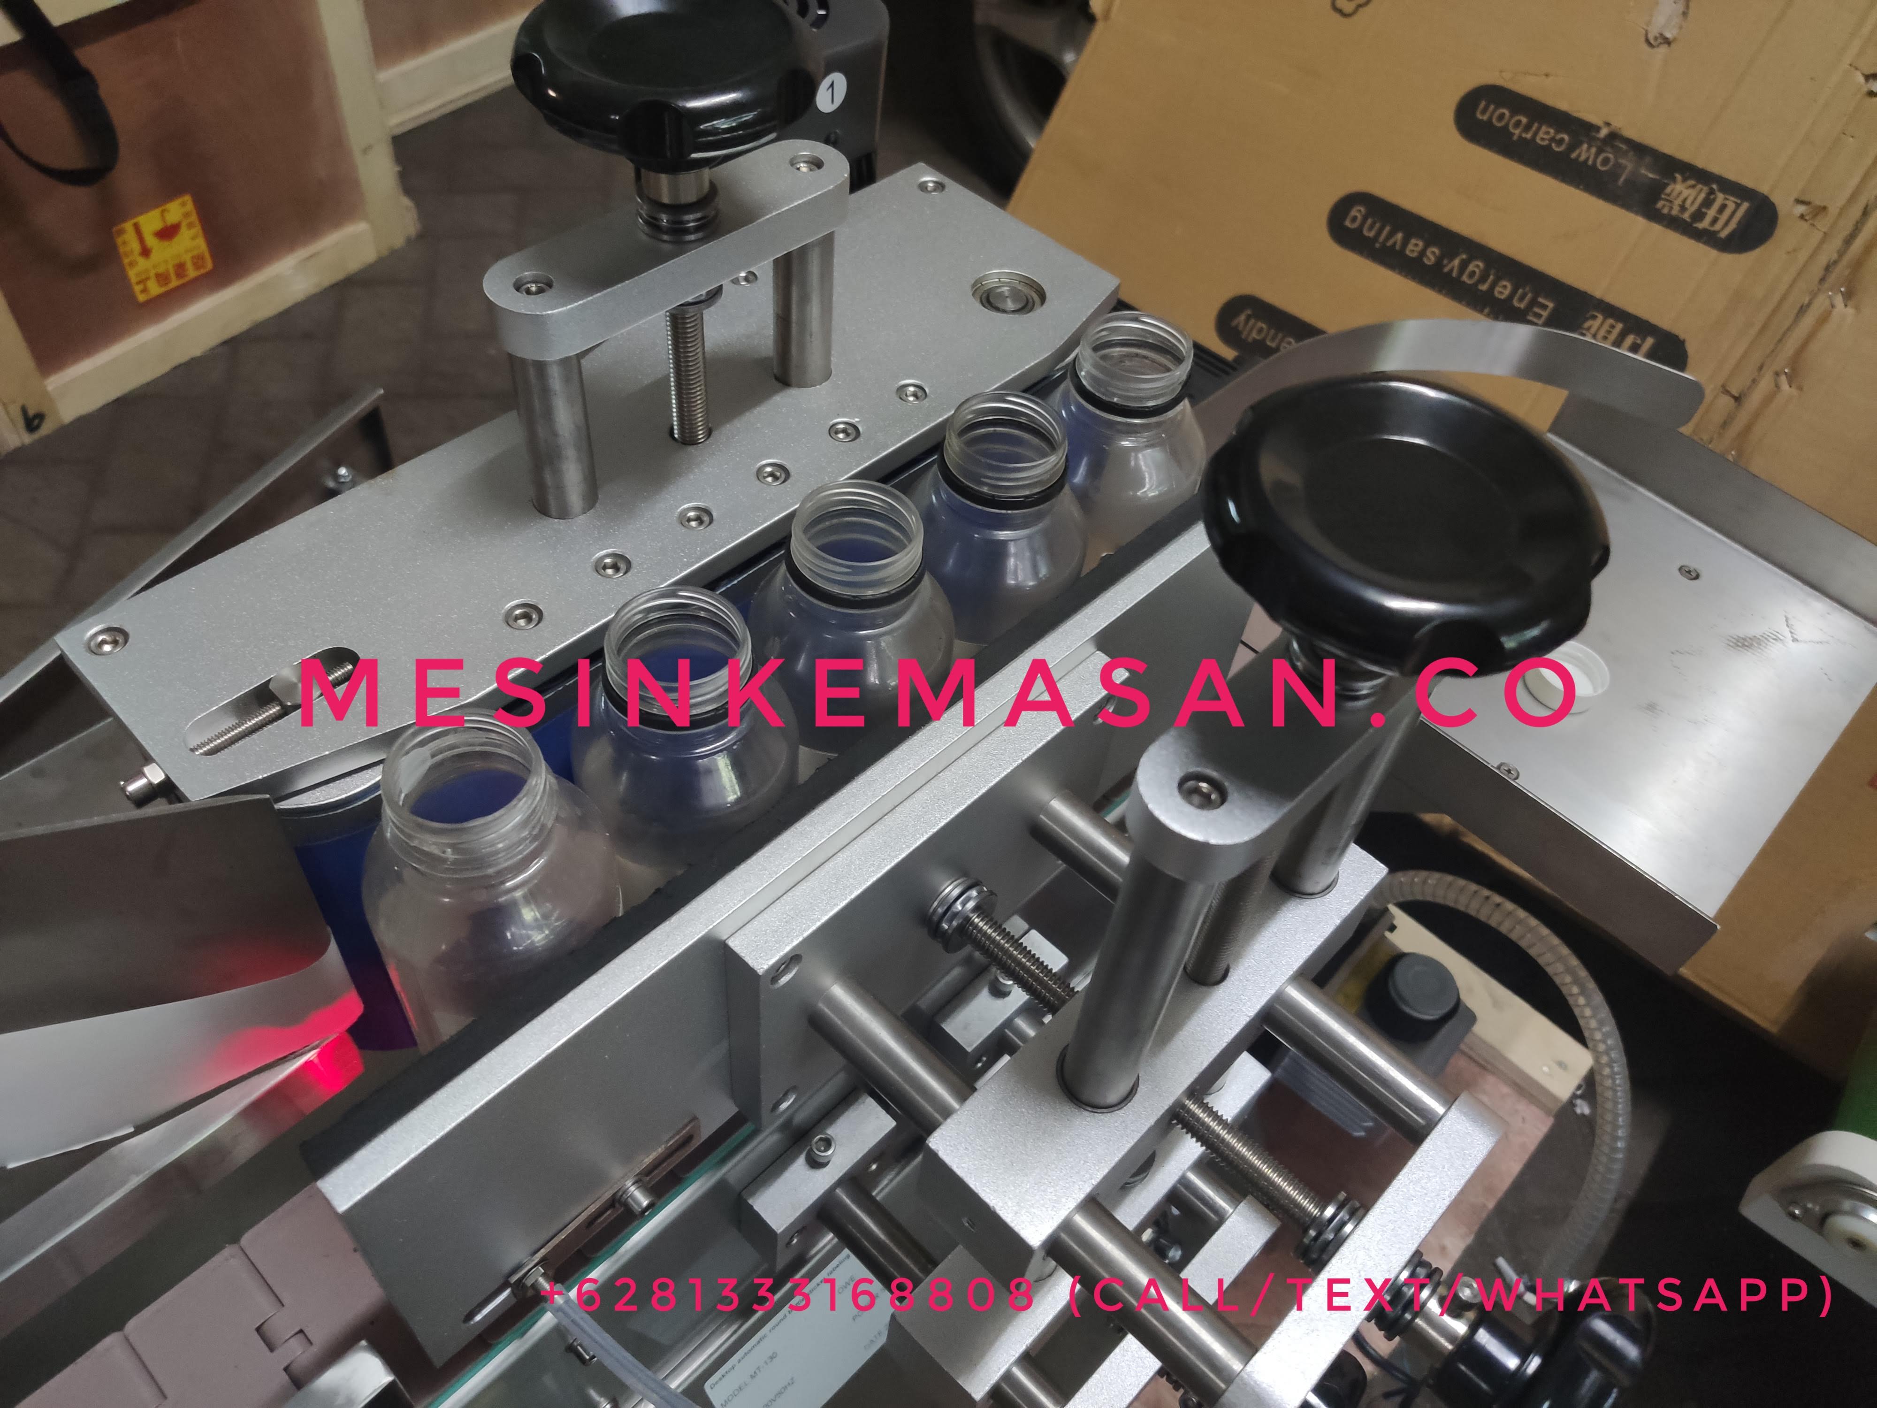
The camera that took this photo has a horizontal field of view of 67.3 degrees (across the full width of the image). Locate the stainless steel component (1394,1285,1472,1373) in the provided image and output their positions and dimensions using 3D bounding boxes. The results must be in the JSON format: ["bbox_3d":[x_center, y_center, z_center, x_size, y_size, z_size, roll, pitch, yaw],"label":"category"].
[{"bbox_3d":[0.133,0.168,0.379,0.012,0.020,0.020,39,57,23],"label":"stainless steel component"}]

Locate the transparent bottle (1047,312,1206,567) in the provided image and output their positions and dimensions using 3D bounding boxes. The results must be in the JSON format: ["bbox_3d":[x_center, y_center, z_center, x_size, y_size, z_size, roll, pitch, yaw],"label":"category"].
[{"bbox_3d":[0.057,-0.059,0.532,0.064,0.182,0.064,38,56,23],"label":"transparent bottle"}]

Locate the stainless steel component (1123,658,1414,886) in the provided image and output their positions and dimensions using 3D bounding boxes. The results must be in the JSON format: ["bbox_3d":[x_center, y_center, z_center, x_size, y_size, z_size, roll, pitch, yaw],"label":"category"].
[{"bbox_3d":[0.089,-0.003,0.320,0.027,0.015,0.127,39,57,23],"label":"stainless steel component"}]

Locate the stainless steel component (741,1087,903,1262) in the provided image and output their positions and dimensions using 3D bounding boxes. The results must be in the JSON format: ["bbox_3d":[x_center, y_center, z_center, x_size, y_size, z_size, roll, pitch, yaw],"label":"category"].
[{"bbox_3d":[-0.045,0.180,0.537,0.021,0.038,0.060,38,56,23],"label":"stainless steel component"}]

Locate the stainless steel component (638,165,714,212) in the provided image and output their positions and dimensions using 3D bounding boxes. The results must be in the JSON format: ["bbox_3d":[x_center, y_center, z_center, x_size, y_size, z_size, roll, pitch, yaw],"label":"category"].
[{"bbox_3d":[-0.073,-0.149,0.393,0.020,0.011,0.020,38,56,23],"label":"stainless steel component"}]

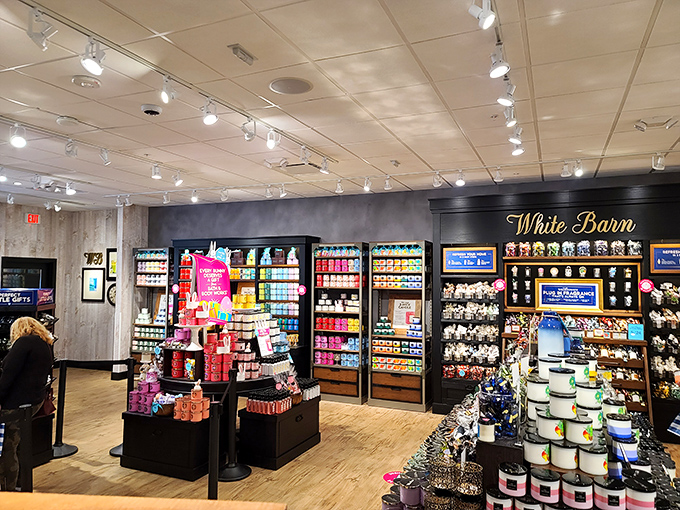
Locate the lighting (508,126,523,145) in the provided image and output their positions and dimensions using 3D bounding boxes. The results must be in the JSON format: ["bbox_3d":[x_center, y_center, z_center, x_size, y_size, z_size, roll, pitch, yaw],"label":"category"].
[{"bbox_3d":[1.500,-1.012,4.187,0.131,0.157,0.117,0,-2,4],"label":"lighting"}]

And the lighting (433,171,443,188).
[{"bbox_3d":[1.217,-0.936,6.107,0.115,0.190,0.130,-1,-3,24],"label":"lighting"}]

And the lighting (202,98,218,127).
[{"bbox_3d":[-0.930,-1.028,3.535,0.125,0.195,0.115,-2,-3,40],"label":"lighting"}]

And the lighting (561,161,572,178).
[{"bbox_3d":[2.533,-0.955,5.487,0.125,0.185,0.130,-1,-3,24],"label":"lighting"}]

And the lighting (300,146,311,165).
[{"bbox_3d":[-0.340,-0.981,4.843,0.125,0.180,0.105,-1,-3,30],"label":"lighting"}]

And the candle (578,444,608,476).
[{"bbox_3d":[1.031,0.831,1.996,0.103,0.092,0.103,-2,-3,41],"label":"candle"}]

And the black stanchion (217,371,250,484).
[{"bbox_3d":[-1.006,1.569,4.639,0.350,0.990,0.350,1,-2,0],"label":"black stanchion"}]

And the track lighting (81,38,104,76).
[{"bbox_3d":[-1.326,-1.074,2.640,0.132,0.188,0.114,2,-3,-38],"label":"track lighting"}]

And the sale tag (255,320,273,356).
[{"bbox_3d":[-0.847,0.930,5.458,0.020,0.390,0.220,-16,-9,22],"label":"sale tag"}]

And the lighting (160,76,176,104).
[{"bbox_3d":[-1.102,-1.058,3.160,0.100,0.185,0.120,-2,-3,44],"label":"lighting"}]

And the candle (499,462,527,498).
[{"bbox_3d":[0.663,0.860,1.880,0.103,0.090,0.103,-1,-3,23],"label":"candle"}]

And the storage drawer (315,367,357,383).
[{"bbox_3d":[0.019,1.778,7.433,0.700,0.165,0.420,-1,-3,24],"label":"storage drawer"}]

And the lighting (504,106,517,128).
[{"bbox_3d":[1.286,-1.032,3.697,0.120,0.158,0.101,-1,-3,31],"label":"lighting"}]

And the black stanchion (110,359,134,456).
[{"bbox_3d":[-2.312,1.642,5.426,0.360,0.990,0.360,-1,-3,24],"label":"black stanchion"}]

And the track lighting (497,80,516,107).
[{"bbox_3d":[1.085,-1.047,3.190,0.120,0.165,0.110,0,-3,7],"label":"track lighting"}]

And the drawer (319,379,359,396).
[{"bbox_3d":[0.025,1.988,7.466,0.727,0.179,0.420,-1,-3,24],"label":"drawer"}]

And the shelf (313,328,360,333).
[{"bbox_3d":[0.038,1.161,7.588,0.775,0.033,0.430,-1,-3,24],"label":"shelf"}]

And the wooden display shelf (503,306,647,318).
[{"bbox_3d":[2.927,0.736,6.255,1.570,0.045,0.200,-1,-3,24],"label":"wooden display shelf"}]

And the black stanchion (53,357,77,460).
[{"bbox_3d":[-2.903,1.564,5.108,0.355,0.965,0.355,-1,-3,24],"label":"black stanchion"}]

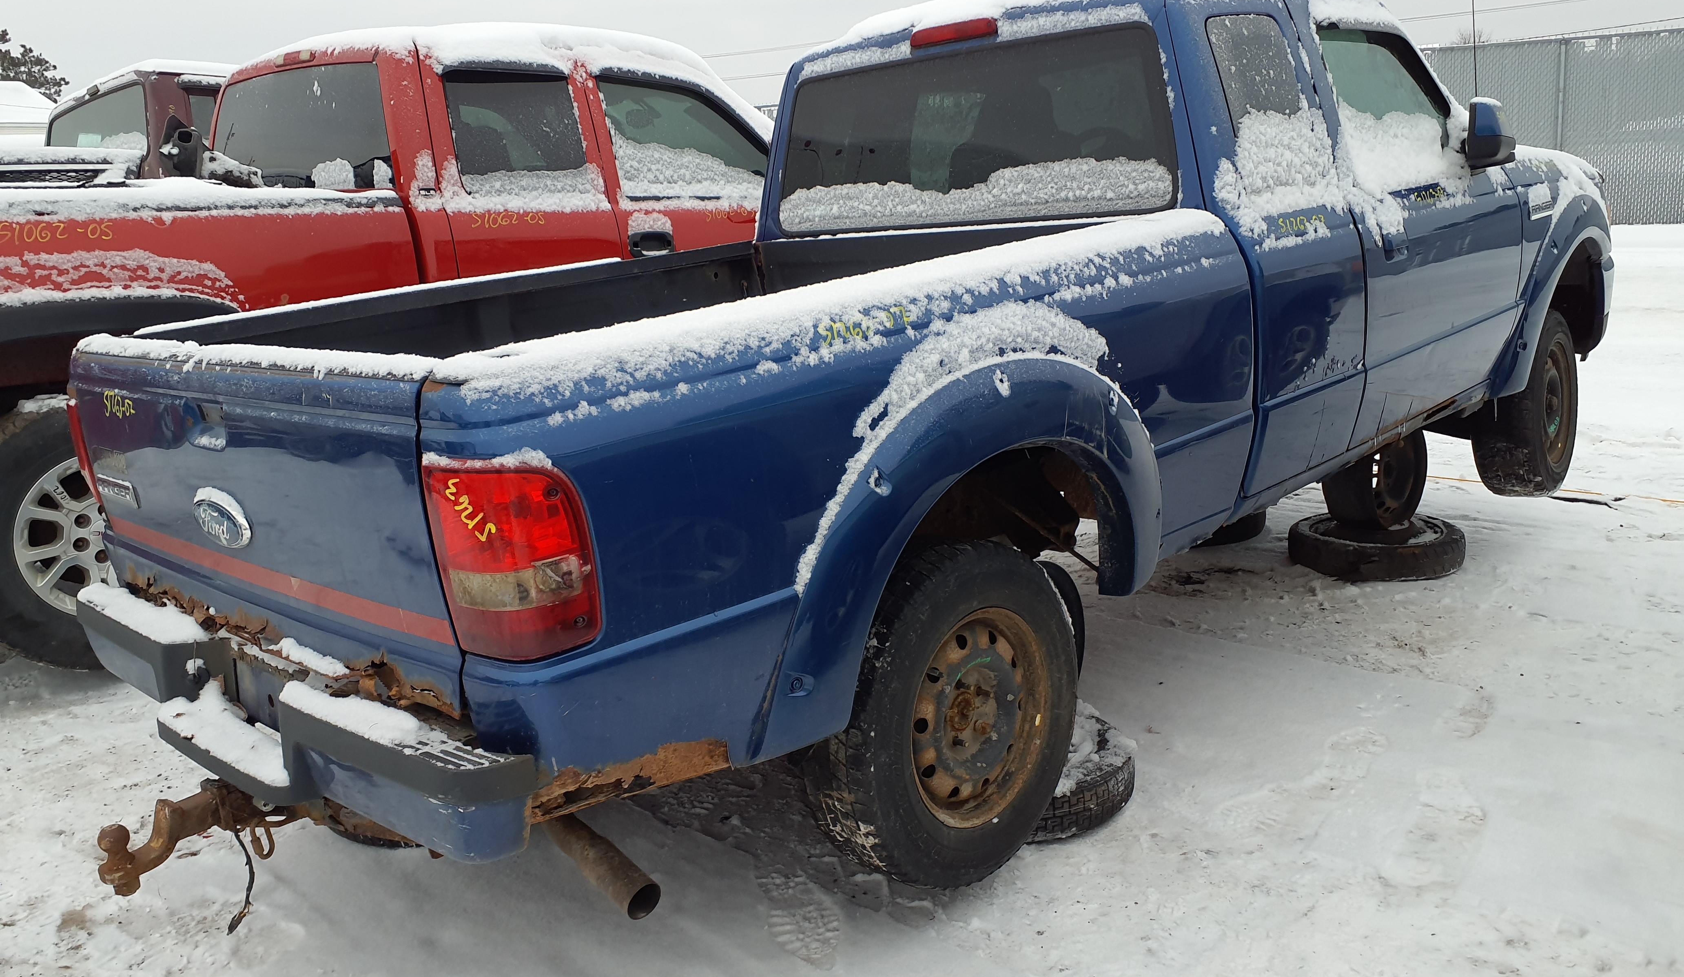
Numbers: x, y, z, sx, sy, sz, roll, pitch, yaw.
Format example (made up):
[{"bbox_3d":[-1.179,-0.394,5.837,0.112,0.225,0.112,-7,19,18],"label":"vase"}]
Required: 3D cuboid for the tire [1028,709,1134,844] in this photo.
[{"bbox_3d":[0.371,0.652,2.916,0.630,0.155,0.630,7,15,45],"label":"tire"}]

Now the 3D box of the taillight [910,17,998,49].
[{"bbox_3d":[0.302,-1.219,3.303,0.300,0.050,0.060,7,18,45],"label":"taillight"}]

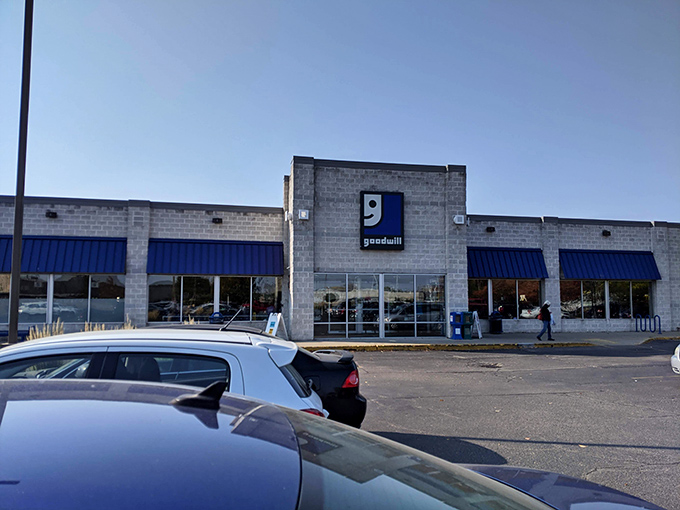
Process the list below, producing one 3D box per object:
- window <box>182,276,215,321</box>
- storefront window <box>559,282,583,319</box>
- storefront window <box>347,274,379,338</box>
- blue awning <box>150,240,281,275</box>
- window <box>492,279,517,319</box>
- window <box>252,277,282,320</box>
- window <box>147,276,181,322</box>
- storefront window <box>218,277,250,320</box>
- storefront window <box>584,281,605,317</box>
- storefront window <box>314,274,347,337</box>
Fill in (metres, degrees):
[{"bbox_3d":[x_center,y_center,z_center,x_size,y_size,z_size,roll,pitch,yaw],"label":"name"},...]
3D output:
[{"bbox_3d":[-6.055,1.892,22.727,1.325,1.950,0.100,1,-5,-13],"label":"window"},{"bbox_3d":[11.625,2.266,26.734,1.340,1.950,0.100,1,-5,-13],"label":"storefront window"},{"bbox_3d":[0.943,2.068,21.507,1.374,2.636,0.130,1,-5,-13],"label":"storefront window"},{"bbox_3d":[-5.283,0.091,22.855,5.660,1.540,0.550,1,-6,-12],"label":"blue awning"},{"bbox_3d":[8.074,2.191,25.929,1.345,1.950,0.100,1,-5,-13],"label":"window"},{"bbox_3d":[-3.221,1.917,23.517,1.345,1.944,0.130,1,-5,-13],"label":"window"},{"bbox_3d":[-7.386,1.864,22.425,1.335,1.950,0.100,1,-5,-13],"label":"window"},{"bbox_3d":[-4.601,1.907,23.218,1.374,1.994,0.100,1,-6,-12],"label":"storefront window"},{"bbox_3d":[13.003,2.295,27.046,1.315,1.950,0.100,1,-5,-13],"label":"storefront window"},{"bbox_3d":[-0.388,1.995,21.013,1.357,2.583,0.100,1,-6,-12],"label":"storefront window"}]

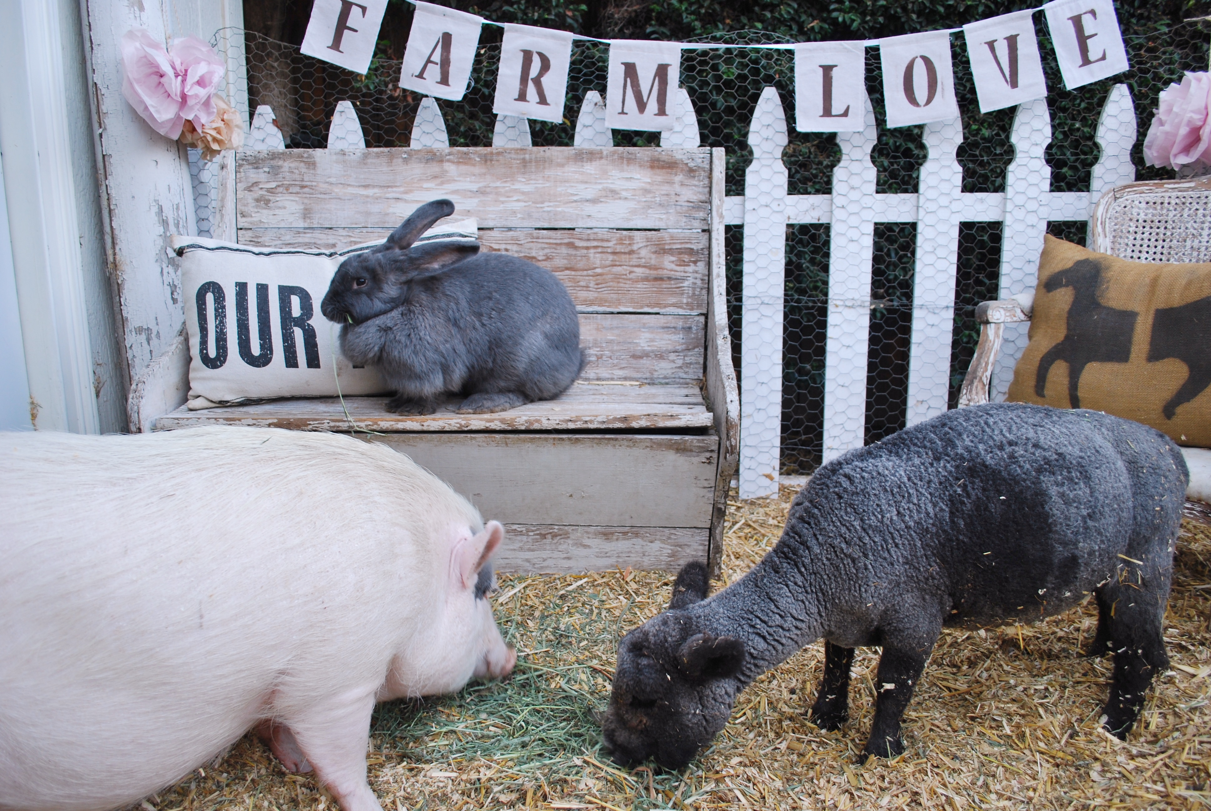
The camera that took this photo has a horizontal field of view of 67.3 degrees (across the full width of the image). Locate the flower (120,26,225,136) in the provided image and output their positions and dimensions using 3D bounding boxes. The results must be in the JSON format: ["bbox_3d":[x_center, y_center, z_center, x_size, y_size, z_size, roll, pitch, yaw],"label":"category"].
[{"bbox_3d":[-0.809,-0.601,1.700,0.190,0.200,0.130,-2,11,-12],"label":"flower"}]

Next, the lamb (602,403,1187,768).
[{"bbox_3d":[0.356,0.198,1.099,0.700,0.390,0.210,-3,11,-14],"label":"lamb"}]

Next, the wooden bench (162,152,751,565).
[{"bbox_3d":[-0.270,-0.102,1.694,1.000,0.770,0.430,0,10,2],"label":"wooden bench"}]

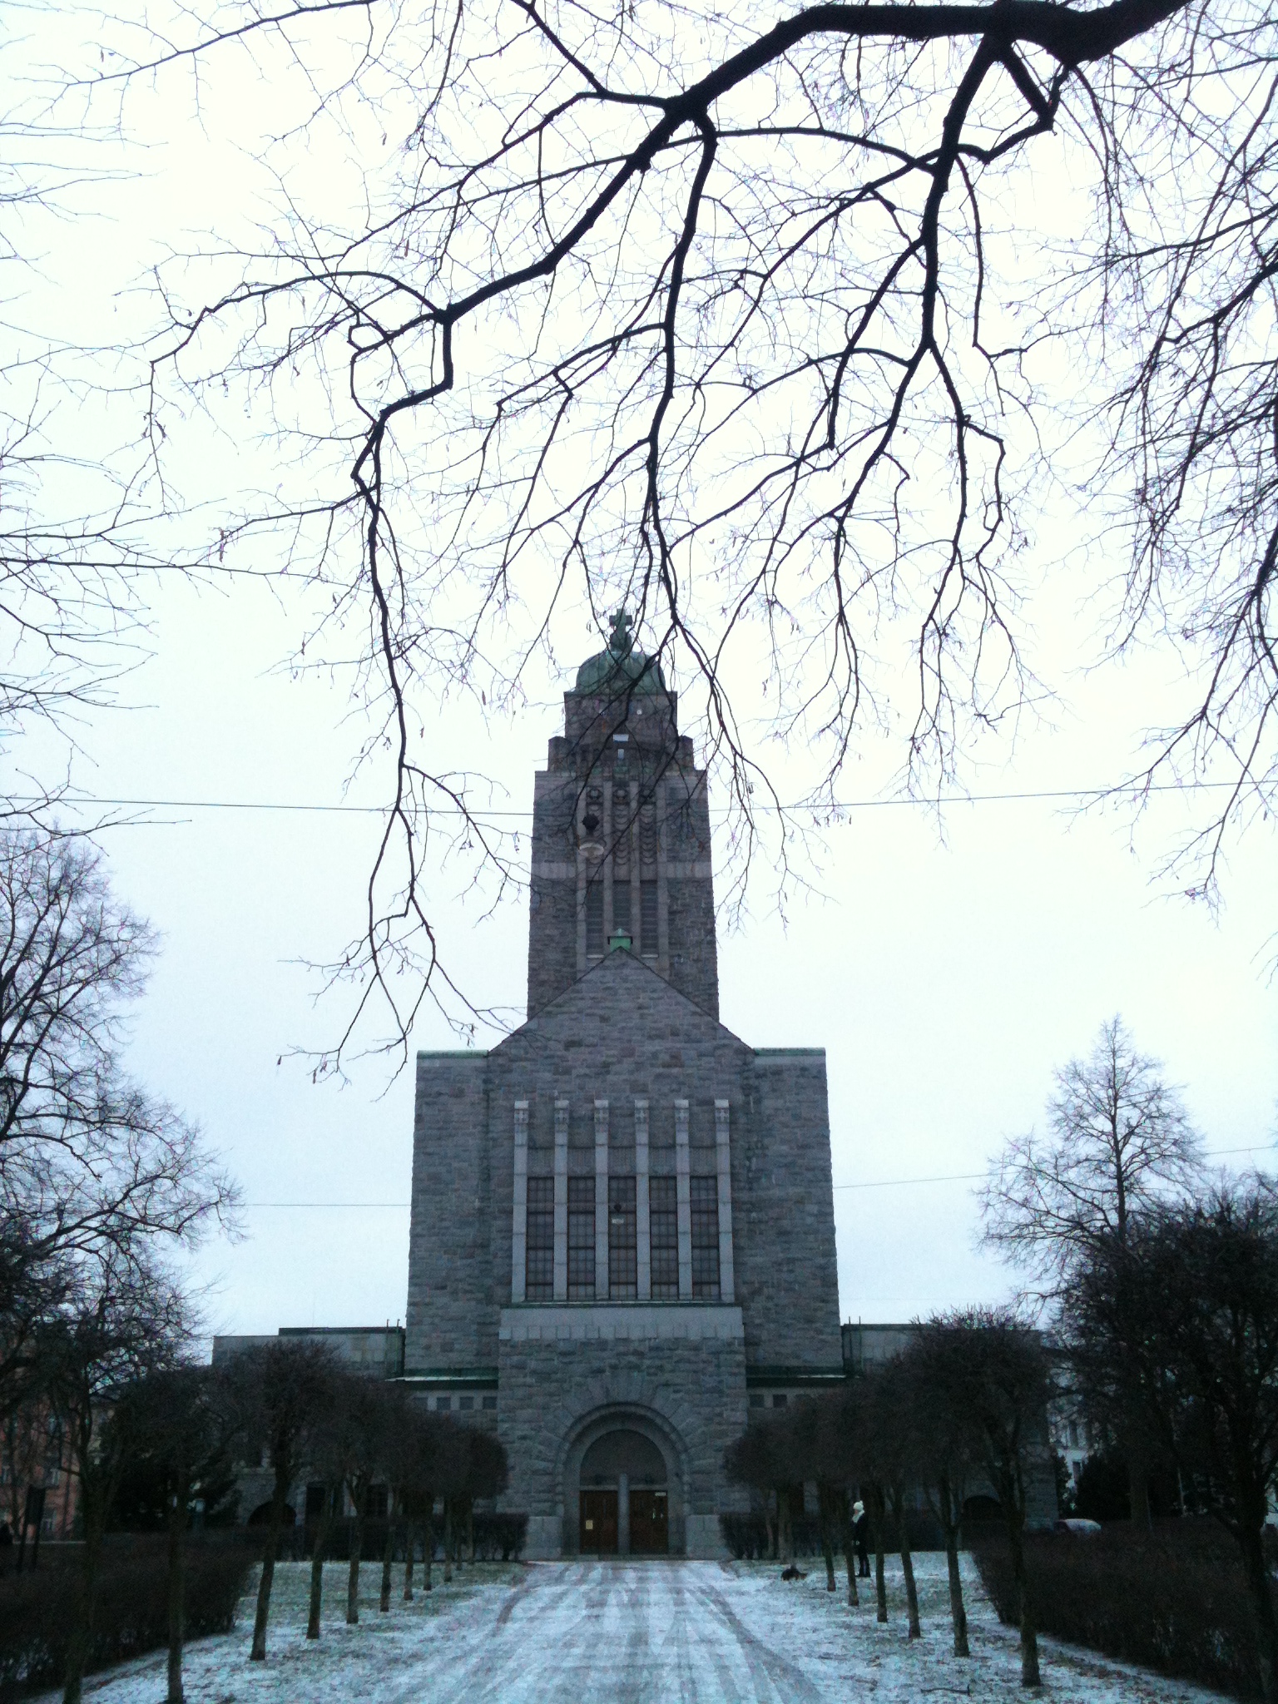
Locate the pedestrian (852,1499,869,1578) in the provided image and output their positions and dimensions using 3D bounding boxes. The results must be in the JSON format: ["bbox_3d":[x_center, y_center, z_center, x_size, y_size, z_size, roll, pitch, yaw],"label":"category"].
[{"bbox_3d":[5.279,16.305,40.914,0.380,1.702,0.480,-3,-22,5],"label":"pedestrian"}]

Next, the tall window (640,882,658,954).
[{"bbox_3d":[0.648,4.277,111.789,1.200,5.011,0.300,0,-22,-1],"label":"tall window"}]

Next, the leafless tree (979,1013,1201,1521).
[{"bbox_3d":[13.948,12.970,53.170,6.600,16.598,6.400,0,-22,-1],"label":"leafless tree"}]

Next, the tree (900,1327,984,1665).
[{"bbox_3d":[3.835,8.020,21.819,1.300,3.935,1.350,0,-22,-1],"label":"tree"}]

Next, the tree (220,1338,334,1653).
[{"bbox_3d":[-4.188,7.461,20.038,1.400,3.556,1.400,0,-22,-1],"label":"tree"}]

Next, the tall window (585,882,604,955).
[{"bbox_3d":[-2.893,4.297,111.752,1.200,5.055,0.300,0,-22,-1],"label":"tall window"}]

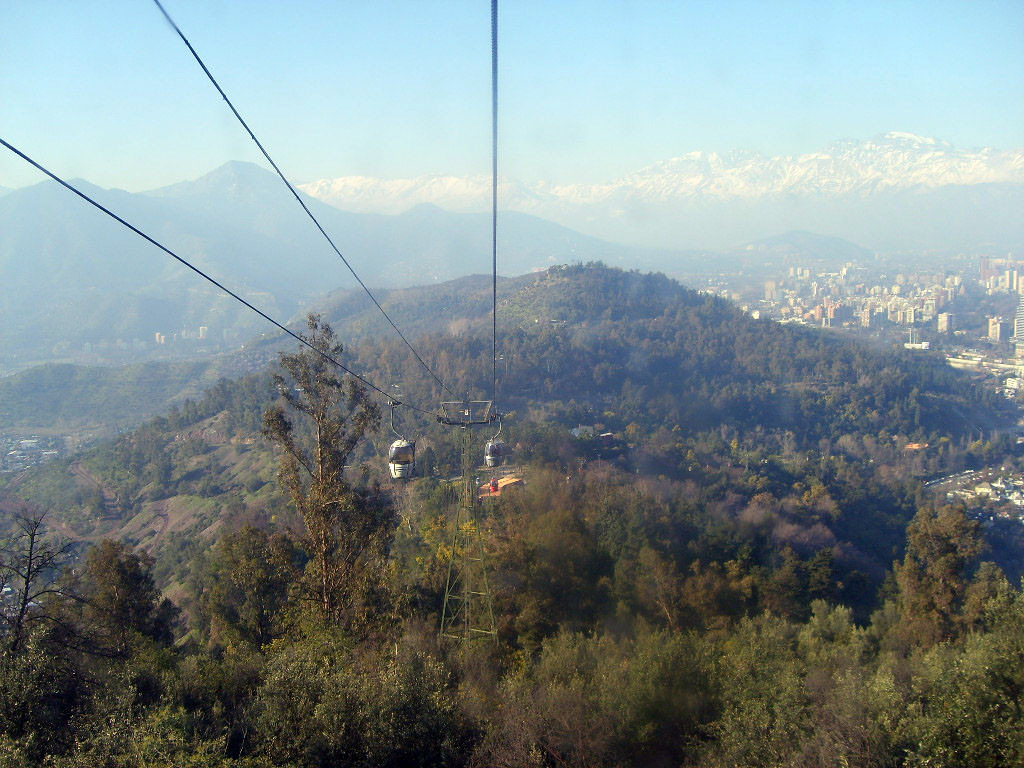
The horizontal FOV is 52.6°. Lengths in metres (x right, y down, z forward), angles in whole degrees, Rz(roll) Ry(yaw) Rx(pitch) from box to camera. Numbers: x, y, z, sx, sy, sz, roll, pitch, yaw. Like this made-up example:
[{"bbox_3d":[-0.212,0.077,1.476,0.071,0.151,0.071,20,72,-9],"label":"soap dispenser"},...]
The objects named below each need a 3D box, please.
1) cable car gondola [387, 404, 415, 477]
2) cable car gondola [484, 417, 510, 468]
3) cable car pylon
[{"bbox_3d":[-4.993,2.564,46.921,1.250,3.450,1.550,0,7,-1],"label":"cable car gondola"},{"bbox_3d":[-1.178,3.909,69.924,1.270,3.450,1.550,0,7,-1],"label":"cable car gondola"},{"bbox_3d":[-3.305,10.375,77.161,4.400,18.067,4.000,0,-2,-1],"label":"cable car pylon"}]

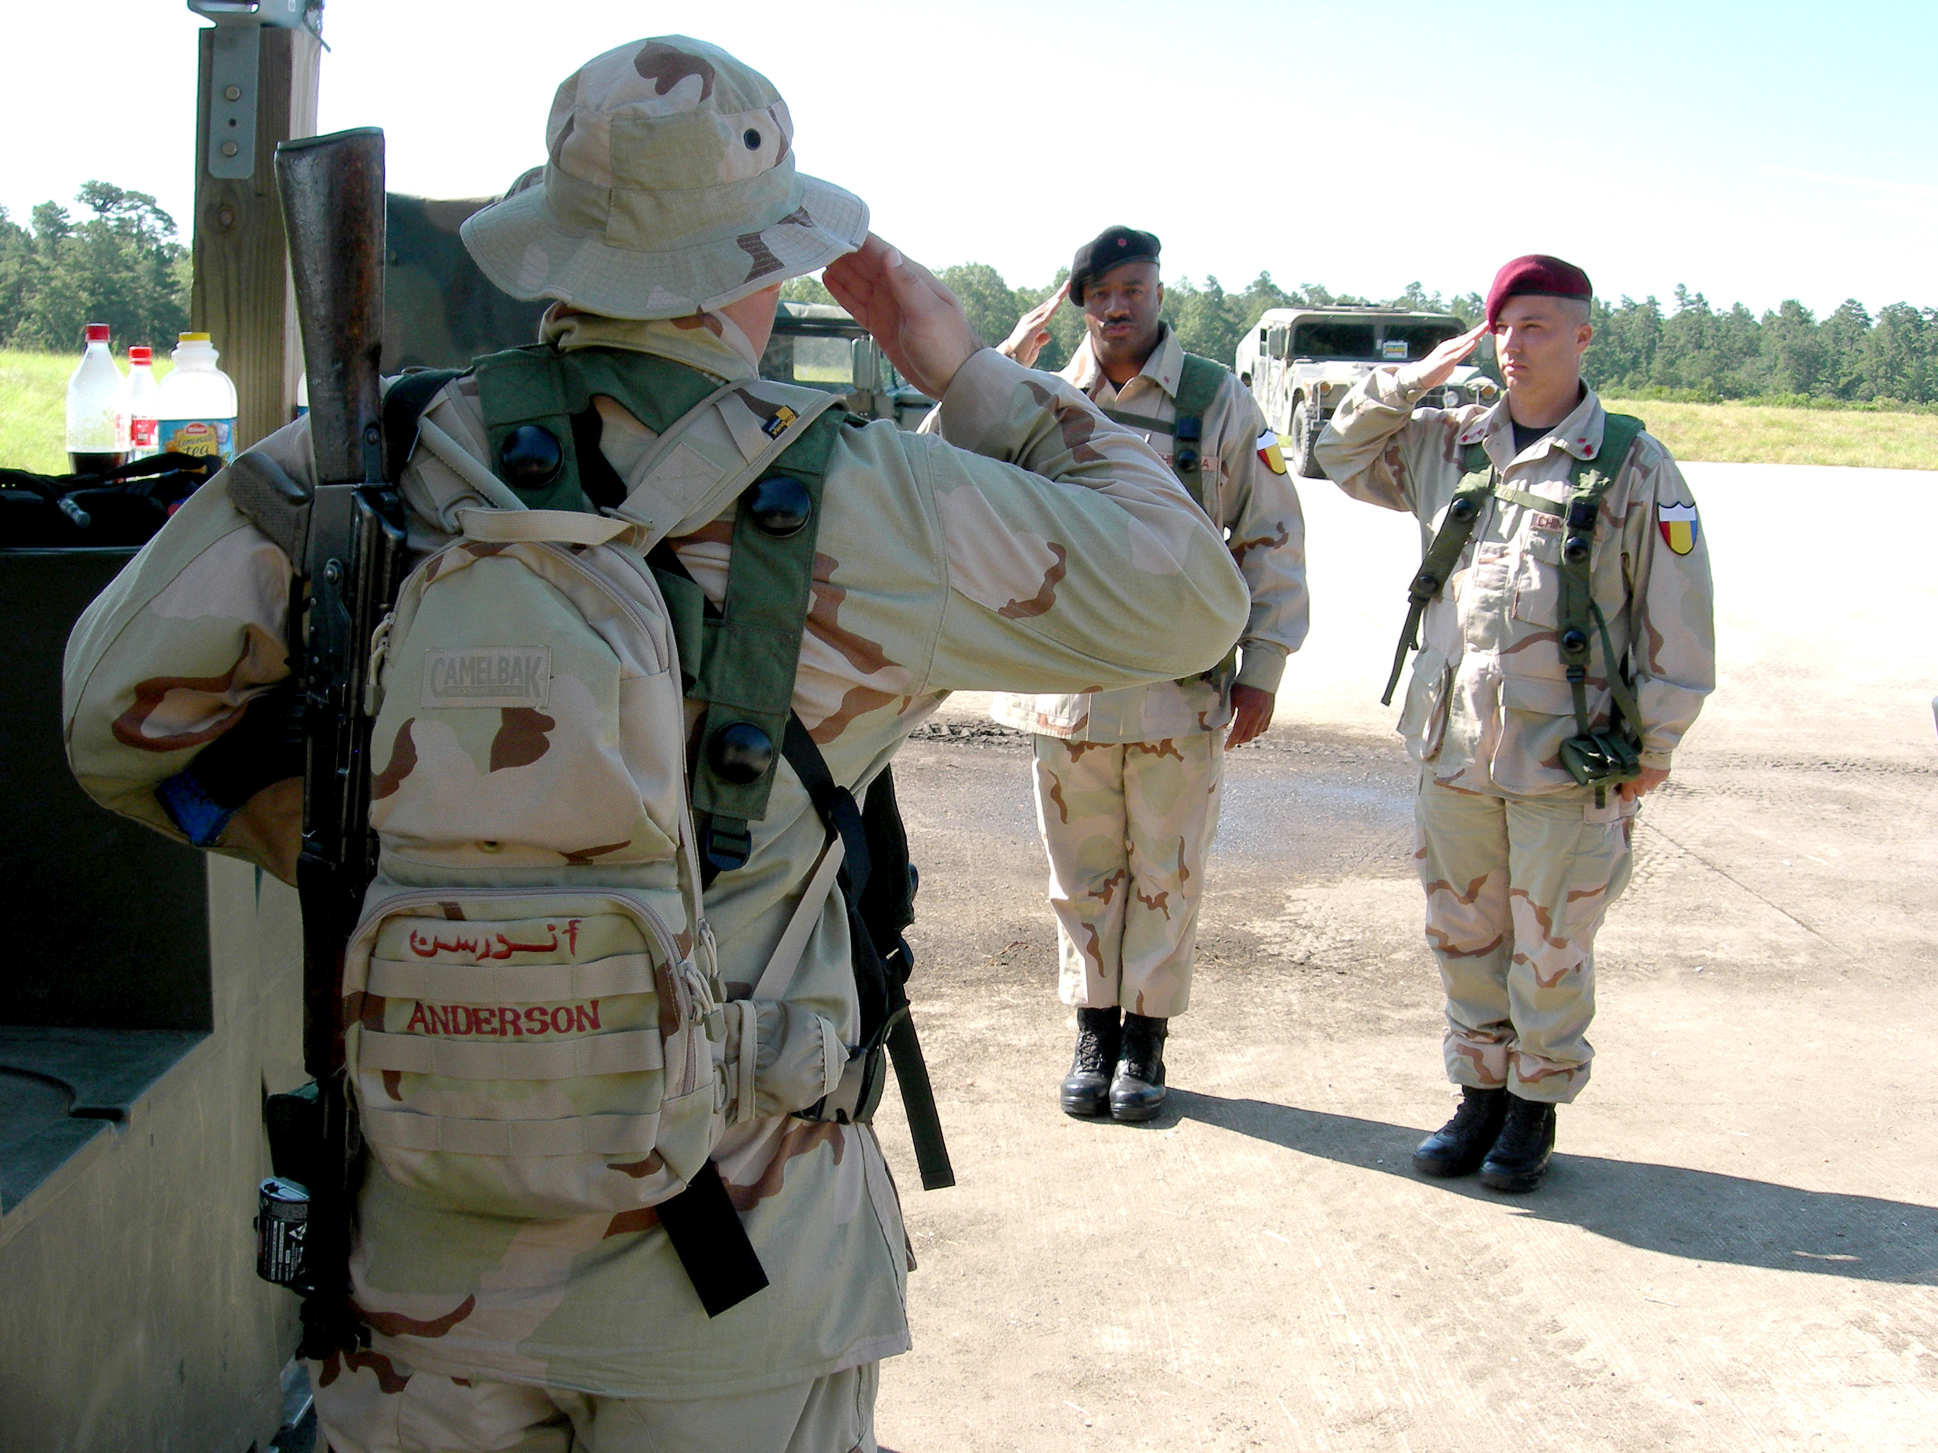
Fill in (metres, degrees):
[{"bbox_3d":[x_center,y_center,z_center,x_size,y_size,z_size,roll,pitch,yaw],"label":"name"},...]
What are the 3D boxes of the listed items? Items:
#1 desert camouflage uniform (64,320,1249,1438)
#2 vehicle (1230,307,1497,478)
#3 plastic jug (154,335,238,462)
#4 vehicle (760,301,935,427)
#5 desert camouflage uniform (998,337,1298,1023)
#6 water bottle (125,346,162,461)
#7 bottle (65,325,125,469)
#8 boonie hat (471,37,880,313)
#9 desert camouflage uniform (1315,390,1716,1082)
[{"bbox_3d":[-0.253,0.412,1.929,0.900,1.450,0.450,4,10,14],"label":"desert camouflage uniform"},{"bbox_3d":[4.455,-3.828,26.047,2.200,1.850,4.600,2,9,0],"label":"vehicle"},{"bbox_3d":[-1.046,-0.401,3.120,0.108,0.265,0.108,-2,10,-18],"label":"plastic jug"},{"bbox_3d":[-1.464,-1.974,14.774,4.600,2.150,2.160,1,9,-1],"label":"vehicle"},{"bbox_3d":[0.307,-0.057,4.724,0.780,1.450,0.420,4,10,13],"label":"desert camouflage uniform"},{"bbox_3d":[-1.145,-0.406,3.180,0.073,0.240,0.073,-2,10,-19],"label":"water bottle"},{"bbox_3d":[-1.175,-0.404,3.100,0.088,0.280,0.088,-2,10,-20],"label":"bottle"},{"bbox_3d":[-0.230,-0.418,1.750,0.305,0.185,0.330,2,9,0],"label":"boonie hat"},{"bbox_3d":[1.085,0.038,4.560,0.720,1.450,0.400,8,12,35],"label":"desert camouflage uniform"}]

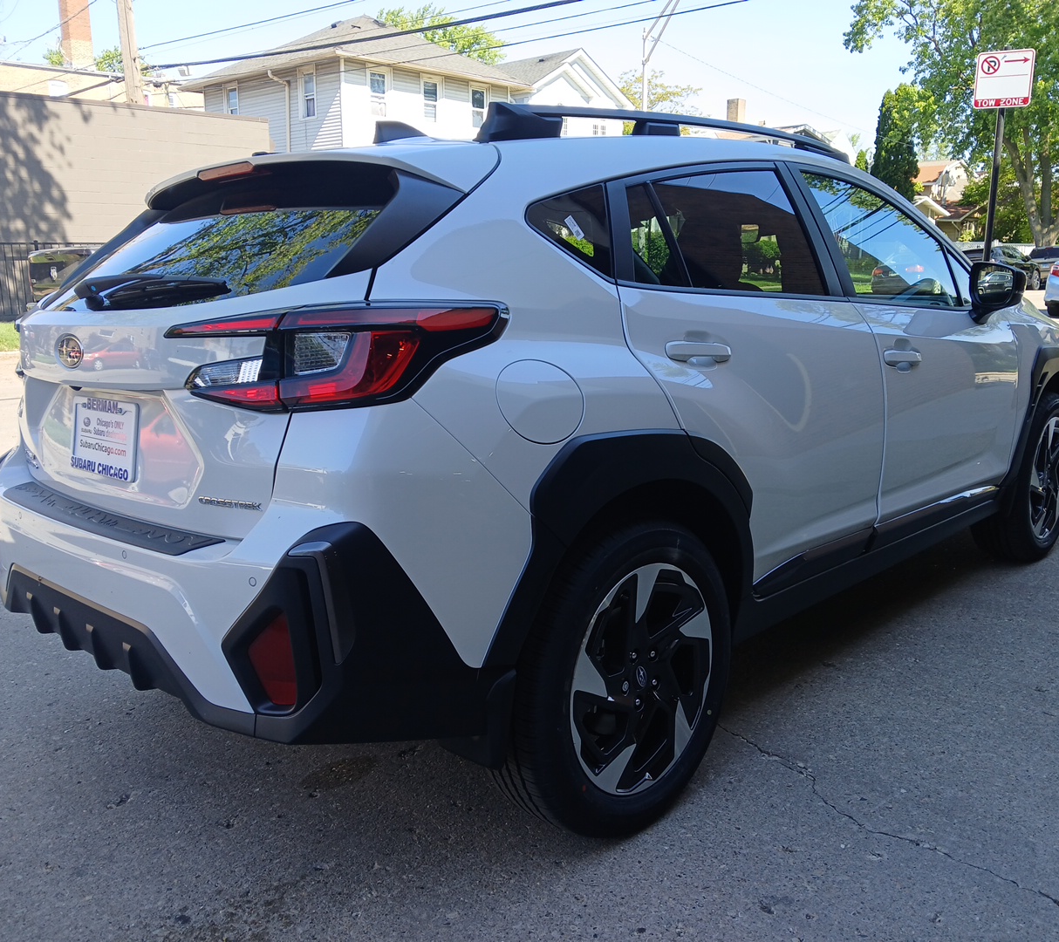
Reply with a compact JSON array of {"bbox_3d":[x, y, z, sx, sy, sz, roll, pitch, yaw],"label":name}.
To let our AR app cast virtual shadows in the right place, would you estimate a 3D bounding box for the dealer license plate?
[{"bbox_3d":[-0.885,-0.071,1.971,0.312,0.162,0.020,8,5,44],"label":"dealer license plate"}]

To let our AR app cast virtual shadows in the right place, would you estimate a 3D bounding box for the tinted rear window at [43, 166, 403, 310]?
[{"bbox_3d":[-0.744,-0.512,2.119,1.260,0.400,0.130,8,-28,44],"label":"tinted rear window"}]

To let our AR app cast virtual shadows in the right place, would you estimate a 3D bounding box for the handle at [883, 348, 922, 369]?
[{"bbox_3d":[1.100,-0.326,2.765,0.050,0.063,0.235,8,14,44],"label":"handle"}]

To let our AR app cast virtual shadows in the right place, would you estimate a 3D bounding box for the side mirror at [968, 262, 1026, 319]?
[{"bbox_3d":[1.556,-0.589,3.134,0.195,0.205,0.155,8,14,44],"label":"side mirror"}]

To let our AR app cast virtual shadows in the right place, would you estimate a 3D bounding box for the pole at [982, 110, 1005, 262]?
[{"bbox_3d":[3.732,-1.831,7.696,0.060,2.850,0.060,0,11,0],"label":"pole"}]

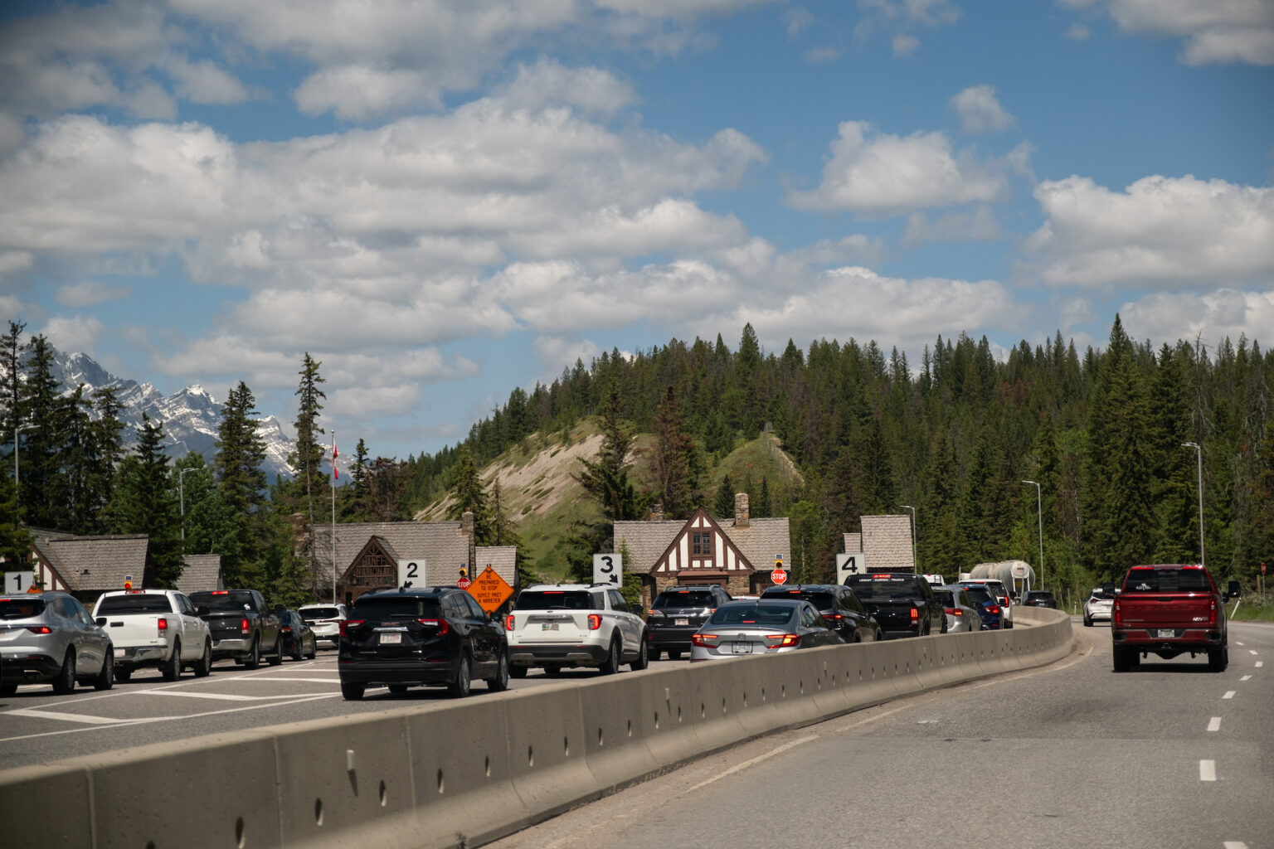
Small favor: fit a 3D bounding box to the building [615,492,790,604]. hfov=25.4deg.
[{"bbox_3d":[3.316,6.791,139.779,8.700,6.900,6.500,-1,-4,0],"label":"building"}]

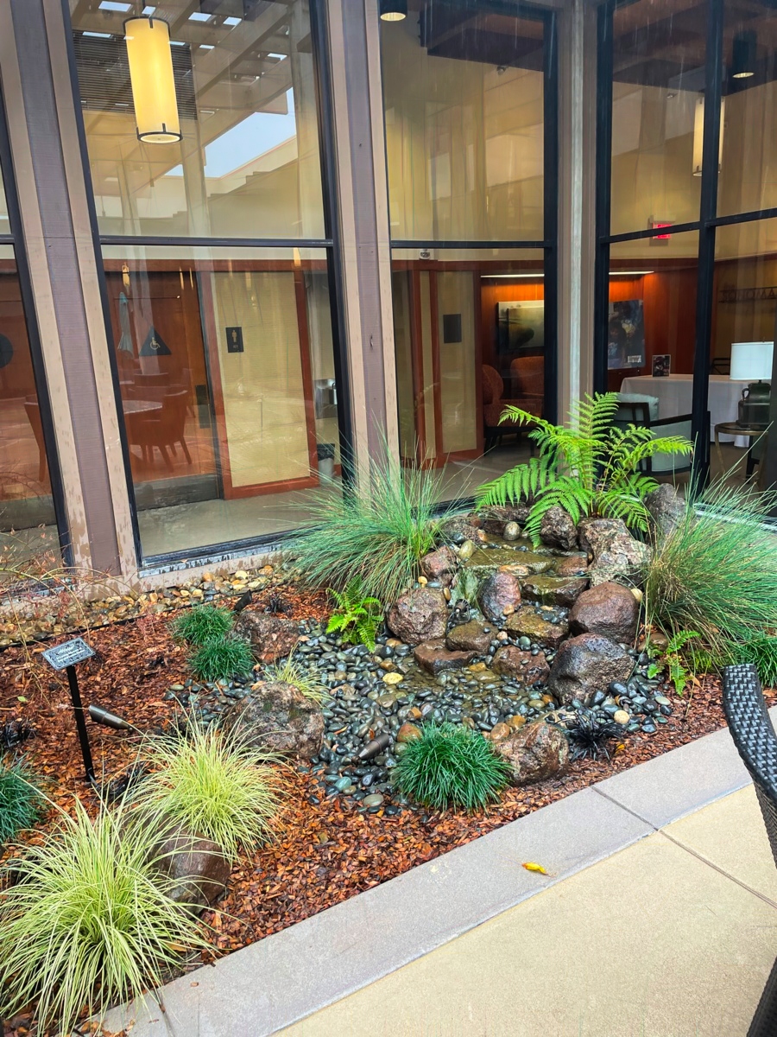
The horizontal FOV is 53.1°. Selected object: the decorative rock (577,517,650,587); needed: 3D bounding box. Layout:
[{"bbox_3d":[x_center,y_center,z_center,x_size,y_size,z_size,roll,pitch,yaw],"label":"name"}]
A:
[{"bbox_3d":[1.321,0.203,4.580,0.407,0.404,0.380,1,15,16],"label":"decorative rock"}]

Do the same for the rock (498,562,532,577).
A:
[{"bbox_3d":[0.754,0.306,4.640,0.203,0.080,0.120,-1,14,9],"label":"rock"}]

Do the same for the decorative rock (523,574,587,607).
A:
[{"bbox_3d":[0.960,0.415,4.500,0.370,0.144,0.300,0,14,12],"label":"decorative rock"}]

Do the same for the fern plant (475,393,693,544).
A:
[{"bbox_3d":[1.338,-0.363,5.420,1.428,0.978,1.350,1,15,14],"label":"fern plant"}]

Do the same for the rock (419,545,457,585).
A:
[{"bbox_3d":[0.305,0.283,4.700,0.228,0.237,0.220,-2,14,4],"label":"rock"}]

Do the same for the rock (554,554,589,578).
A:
[{"bbox_3d":[1.098,0.281,4.660,0.201,0.129,0.170,0,14,13],"label":"rock"}]

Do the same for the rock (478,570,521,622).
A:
[{"bbox_3d":[0.622,0.434,4.330,0.237,0.277,0.220,-1,14,8],"label":"rock"}]

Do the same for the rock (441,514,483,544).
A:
[{"bbox_3d":[0.495,0.066,5.220,0.287,0.178,0.240,-2,14,5],"label":"rock"}]

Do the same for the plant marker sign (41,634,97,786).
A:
[{"bbox_3d":[-1.139,0.729,2.874,0.088,0.544,0.156,8,18,37],"label":"plant marker sign"}]

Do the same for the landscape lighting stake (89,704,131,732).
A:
[{"bbox_3d":[-1.181,0.856,3.310,0.205,0.062,0.058,18,19,12],"label":"landscape lighting stake"}]

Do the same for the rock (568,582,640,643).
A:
[{"bbox_3d":[1.122,0.490,4.060,0.354,0.297,0.340,1,15,16],"label":"rock"}]

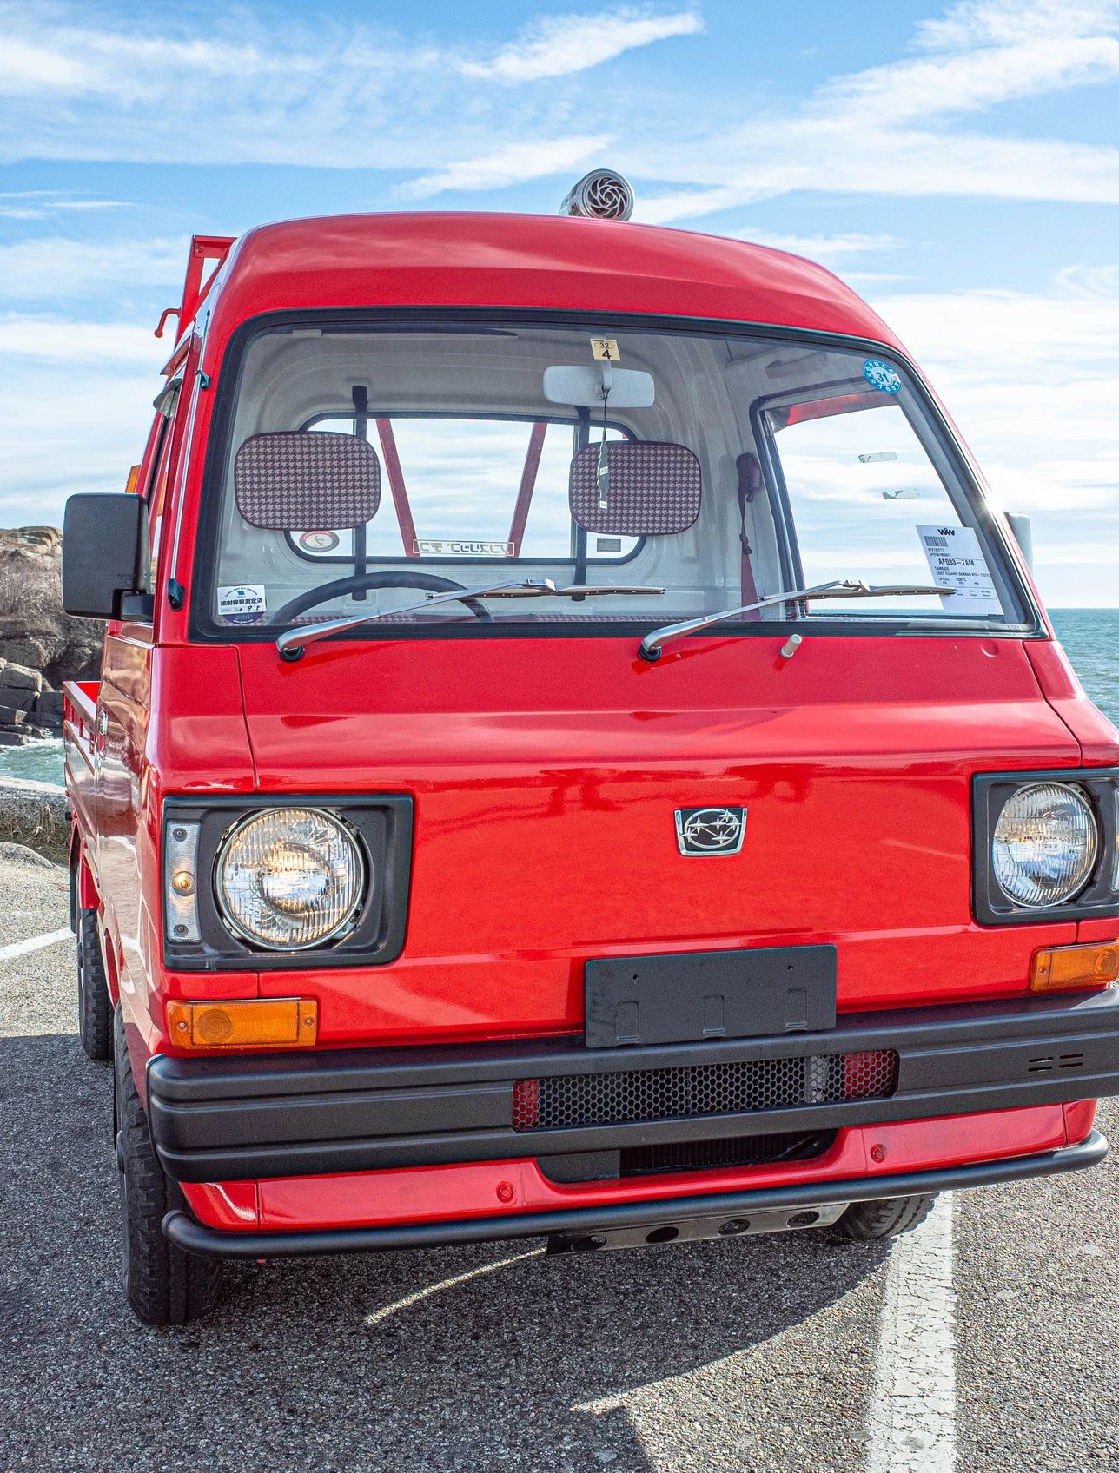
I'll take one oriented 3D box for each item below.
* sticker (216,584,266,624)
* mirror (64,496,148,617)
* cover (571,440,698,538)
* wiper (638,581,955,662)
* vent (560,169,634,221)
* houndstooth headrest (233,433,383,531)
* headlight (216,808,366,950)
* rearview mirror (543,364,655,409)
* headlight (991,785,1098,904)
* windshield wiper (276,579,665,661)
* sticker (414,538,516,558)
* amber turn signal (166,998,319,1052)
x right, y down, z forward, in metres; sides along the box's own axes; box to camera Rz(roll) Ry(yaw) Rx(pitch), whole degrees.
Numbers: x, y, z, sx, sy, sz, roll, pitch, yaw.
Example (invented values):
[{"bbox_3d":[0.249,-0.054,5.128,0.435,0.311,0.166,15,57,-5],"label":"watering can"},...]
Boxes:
[{"bbox_3d":[-0.411,-0.171,2.239,0.065,0.058,0.003,-1,-23,-12],"label":"sticker"},{"bbox_3d":[-0.649,-0.258,2.475,0.122,0.178,0.060,0,4,-6],"label":"mirror"},{"bbox_3d":[0.148,-0.497,3.470,0.270,0.185,0.095,-1,4,-16],"label":"cover"},{"bbox_3d":[0.342,-0.170,2.405,0.535,0.055,0.060,-11,-25,-28],"label":"wiper"},{"bbox_3d":[0.071,-0.955,3.123,0.098,0.100,0.160,-1,4,-18],"label":"vent"},{"bbox_3d":[-0.453,-0.464,3.129,0.262,0.175,0.090,-1,4,-18],"label":"houndstooth headrest"},{"bbox_3d":[-0.333,0.175,2.133,0.180,0.178,0.080,-1,4,-16],"label":"headlight"},{"bbox_3d":[0.059,-0.525,2.590,0.180,0.060,0.040,-2,5,-24],"label":"rearview mirror"},{"bbox_3d":[0.674,0.153,2.418,0.180,0.180,0.080,-1,4,-18],"label":"headlight"},{"bbox_3d":[-0.106,-0.164,2.278,0.525,0.055,0.060,-9,-26,-17],"label":"windshield wiper"},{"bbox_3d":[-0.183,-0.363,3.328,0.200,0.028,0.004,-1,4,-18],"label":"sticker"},{"bbox_3d":[-0.389,0.353,2.121,0.182,0.062,0.050,-1,4,-10],"label":"amber turn signal"}]

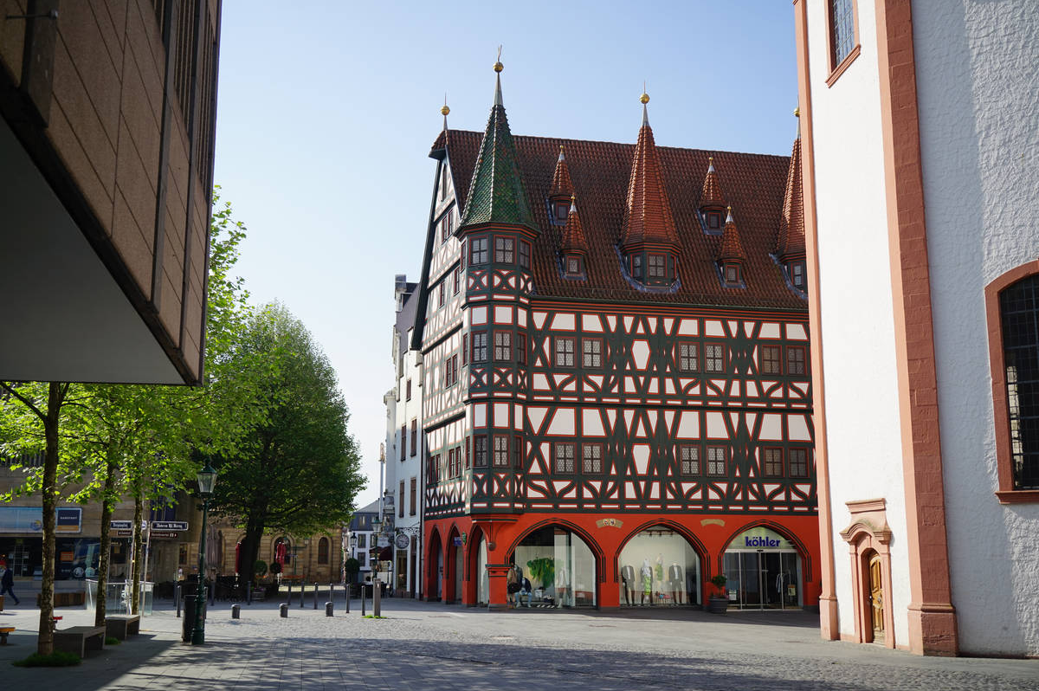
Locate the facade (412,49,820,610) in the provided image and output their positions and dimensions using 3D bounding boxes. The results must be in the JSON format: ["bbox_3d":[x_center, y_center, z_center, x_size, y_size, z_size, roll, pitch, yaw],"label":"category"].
[{"bbox_3d":[4.778,0.235,48.749,16.500,21.765,10.000,2,-11,-12],"label":"facade"}]

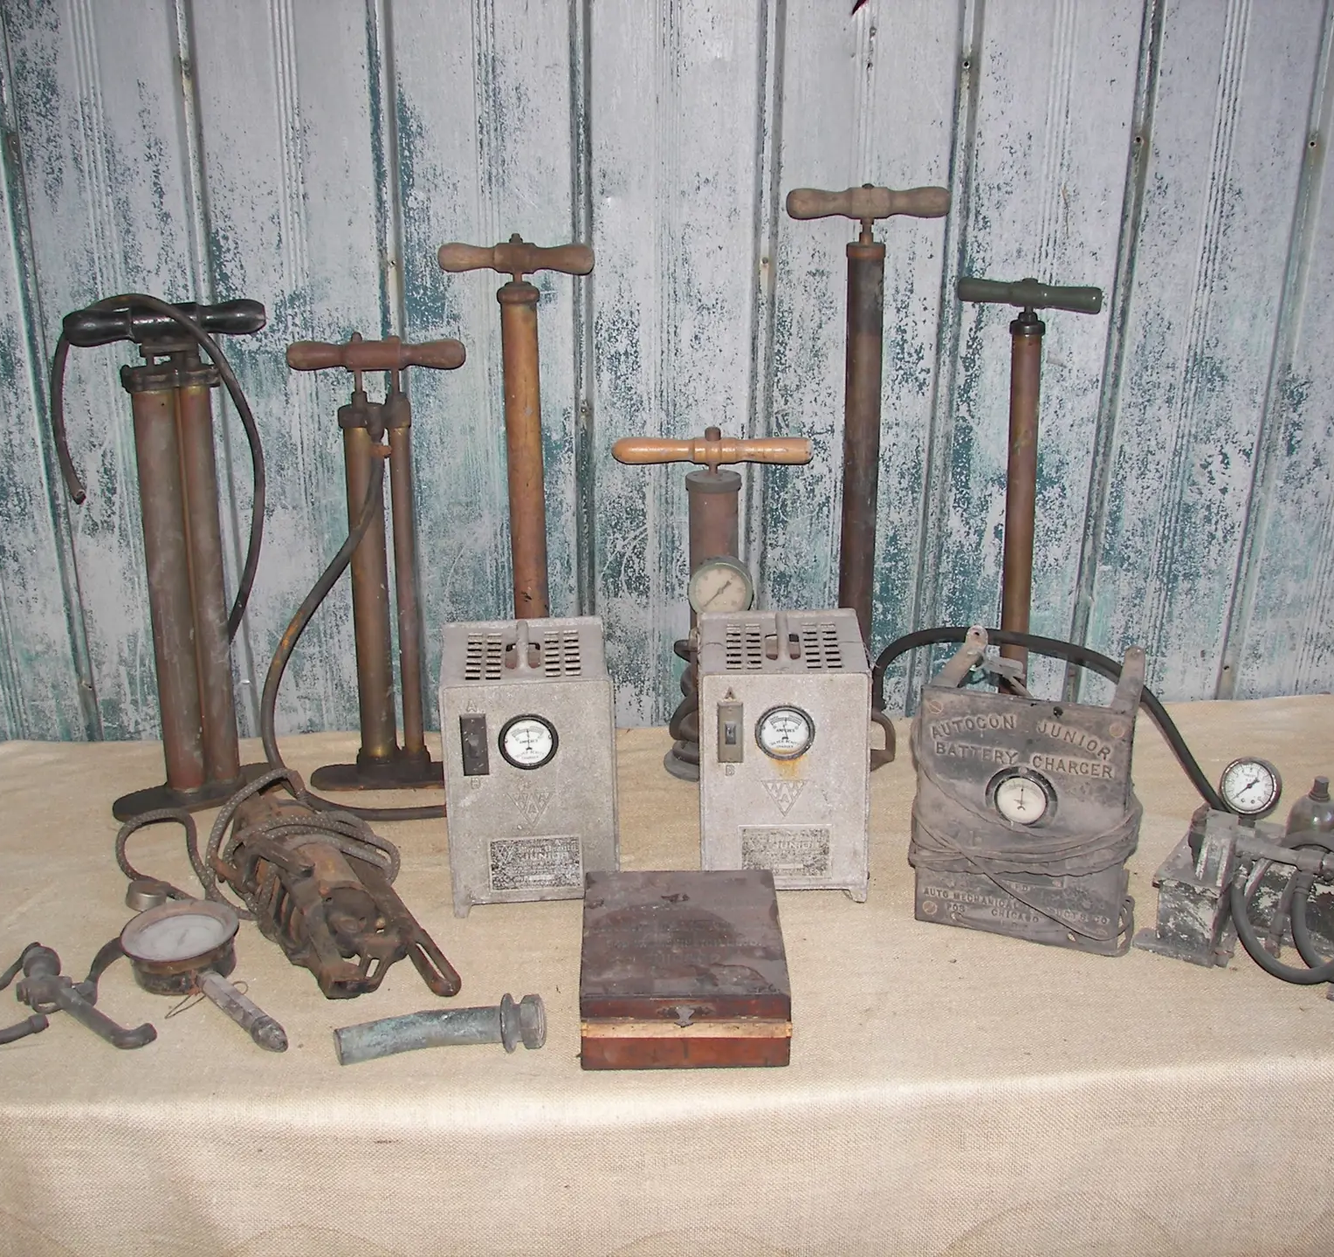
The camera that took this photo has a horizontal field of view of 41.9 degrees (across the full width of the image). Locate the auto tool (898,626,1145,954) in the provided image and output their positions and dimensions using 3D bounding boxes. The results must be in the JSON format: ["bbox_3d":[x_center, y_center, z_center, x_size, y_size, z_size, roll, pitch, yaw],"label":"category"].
[{"bbox_3d":[0.351,0.145,1.722,0.204,0.312,0.081,8,19,19],"label":"auto tool"}]

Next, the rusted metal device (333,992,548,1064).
[{"bbox_3d":[-0.201,0.357,1.570,0.188,0.048,0.049,-3,23,-6],"label":"rusted metal device"}]

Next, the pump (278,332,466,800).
[{"bbox_3d":[-0.307,-0.068,1.918,0.197,0.512,0.090,-2,22,-2],"label":"pump"}]

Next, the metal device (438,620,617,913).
[{"bbox_3d":[-0.136,0.137,1.751,0.163,0.250,0.160,-3,22,-4],"label":"metal device"}]

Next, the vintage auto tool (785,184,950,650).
[{"bbox_3d":[0.223,-0.155,1.967,0.176,0.679,0.086,-1,22,0],"label":"vintage auto tool"}]

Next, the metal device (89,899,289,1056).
[{"bbox_3d":[-0.416,0.319,1.569,0.125,0.055,0.215,-19,28,-38],"label":"metal device"}]

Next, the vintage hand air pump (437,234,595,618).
[{"bbox_3d":[-0.161,-0.120,1.956,0.171,0.632,0.086,1,22,5],"label":"vintage hand air pump"}]

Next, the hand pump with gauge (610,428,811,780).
[{"bbox_3d":[0.052,-0.029,1.954,0.217,0.400,0.140,-1,22,0],"label":"hand pump with gauge"}]

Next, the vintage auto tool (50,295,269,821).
[{"bbox_3d":[-0.521,-0.076,1.880,0.225,0.560,0.105,-9,23,-20],"label":"vintage auto tool"}]

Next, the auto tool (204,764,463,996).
[{"bbox_3d":[-0.341,0.237,1.789,0.147,0.106,0.351,-14,26,-29],"label":"auto tool"}]

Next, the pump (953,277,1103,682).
[{"bbox_3d":[0.409,-0.110,1.987,0.163,0.580,0.086,7,24,18],"label":"pump"}]

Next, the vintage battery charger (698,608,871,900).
[{"bbox_3d":[0.116,0.126,1.767,0.163,0.250,0.165,0,22,1],"label":"vintage battery charger"}]

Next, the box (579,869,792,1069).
[{"bbox_3d":[0.015,0.302,1.570,0.176,0.073,0.208,-1,22,0],"label":"box"}]

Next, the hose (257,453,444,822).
[{"bbox_3d":[-0.338,0.006,1.885,0.210,0.400,0.130,-2,22,-2],"label":"hose"}]

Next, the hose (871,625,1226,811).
[{"bbox_3d":[0.424,0.104,1.969,0.399,0.195,0.062,9,24,23],"label":"hose"}]

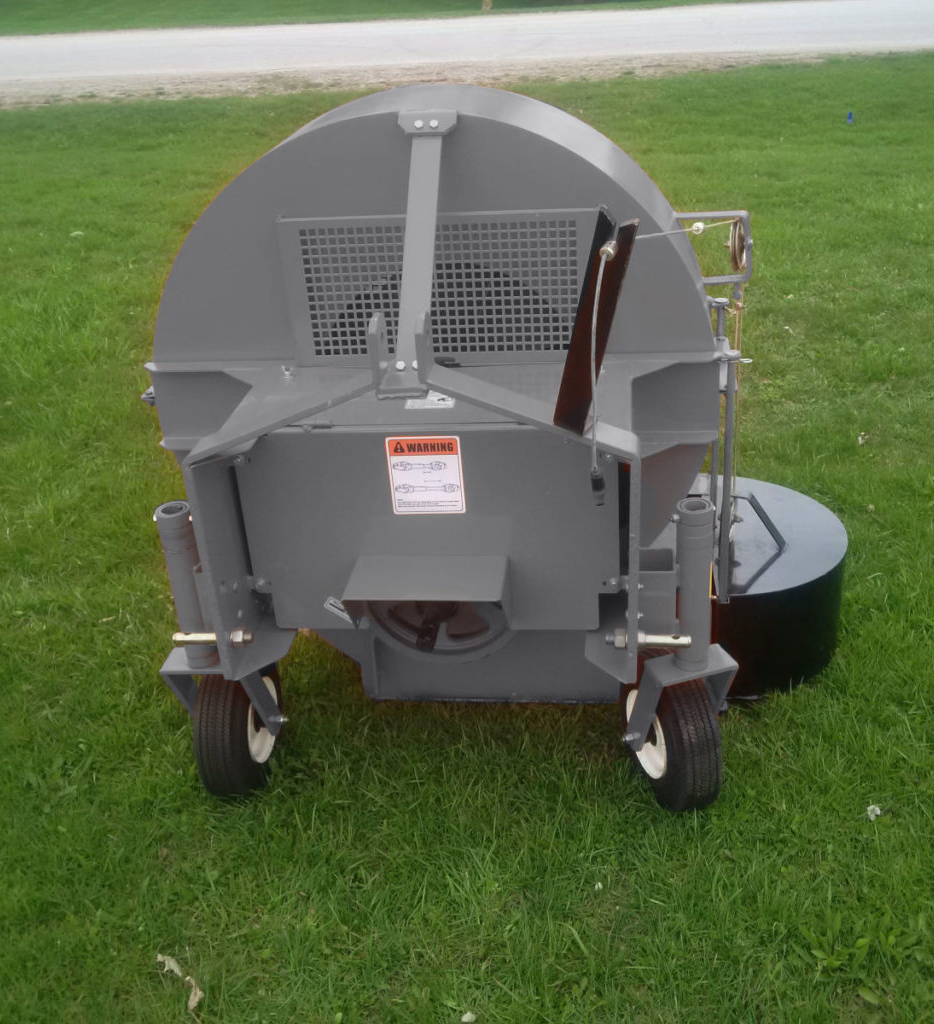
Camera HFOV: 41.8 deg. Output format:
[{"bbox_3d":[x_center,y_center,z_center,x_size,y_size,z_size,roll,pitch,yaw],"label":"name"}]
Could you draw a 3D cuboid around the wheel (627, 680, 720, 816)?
[{"bbox_3d":[0.387,0.414,2.334,0.092,0.302,0.302,-11,28,-14],"label":"wheel"}]

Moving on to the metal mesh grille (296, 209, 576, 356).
[{"bbox_3d":[-0.048,-0.410,2.264,0.530,0.265,0.012,0,27,8],"label":"metal mesh grille"}]

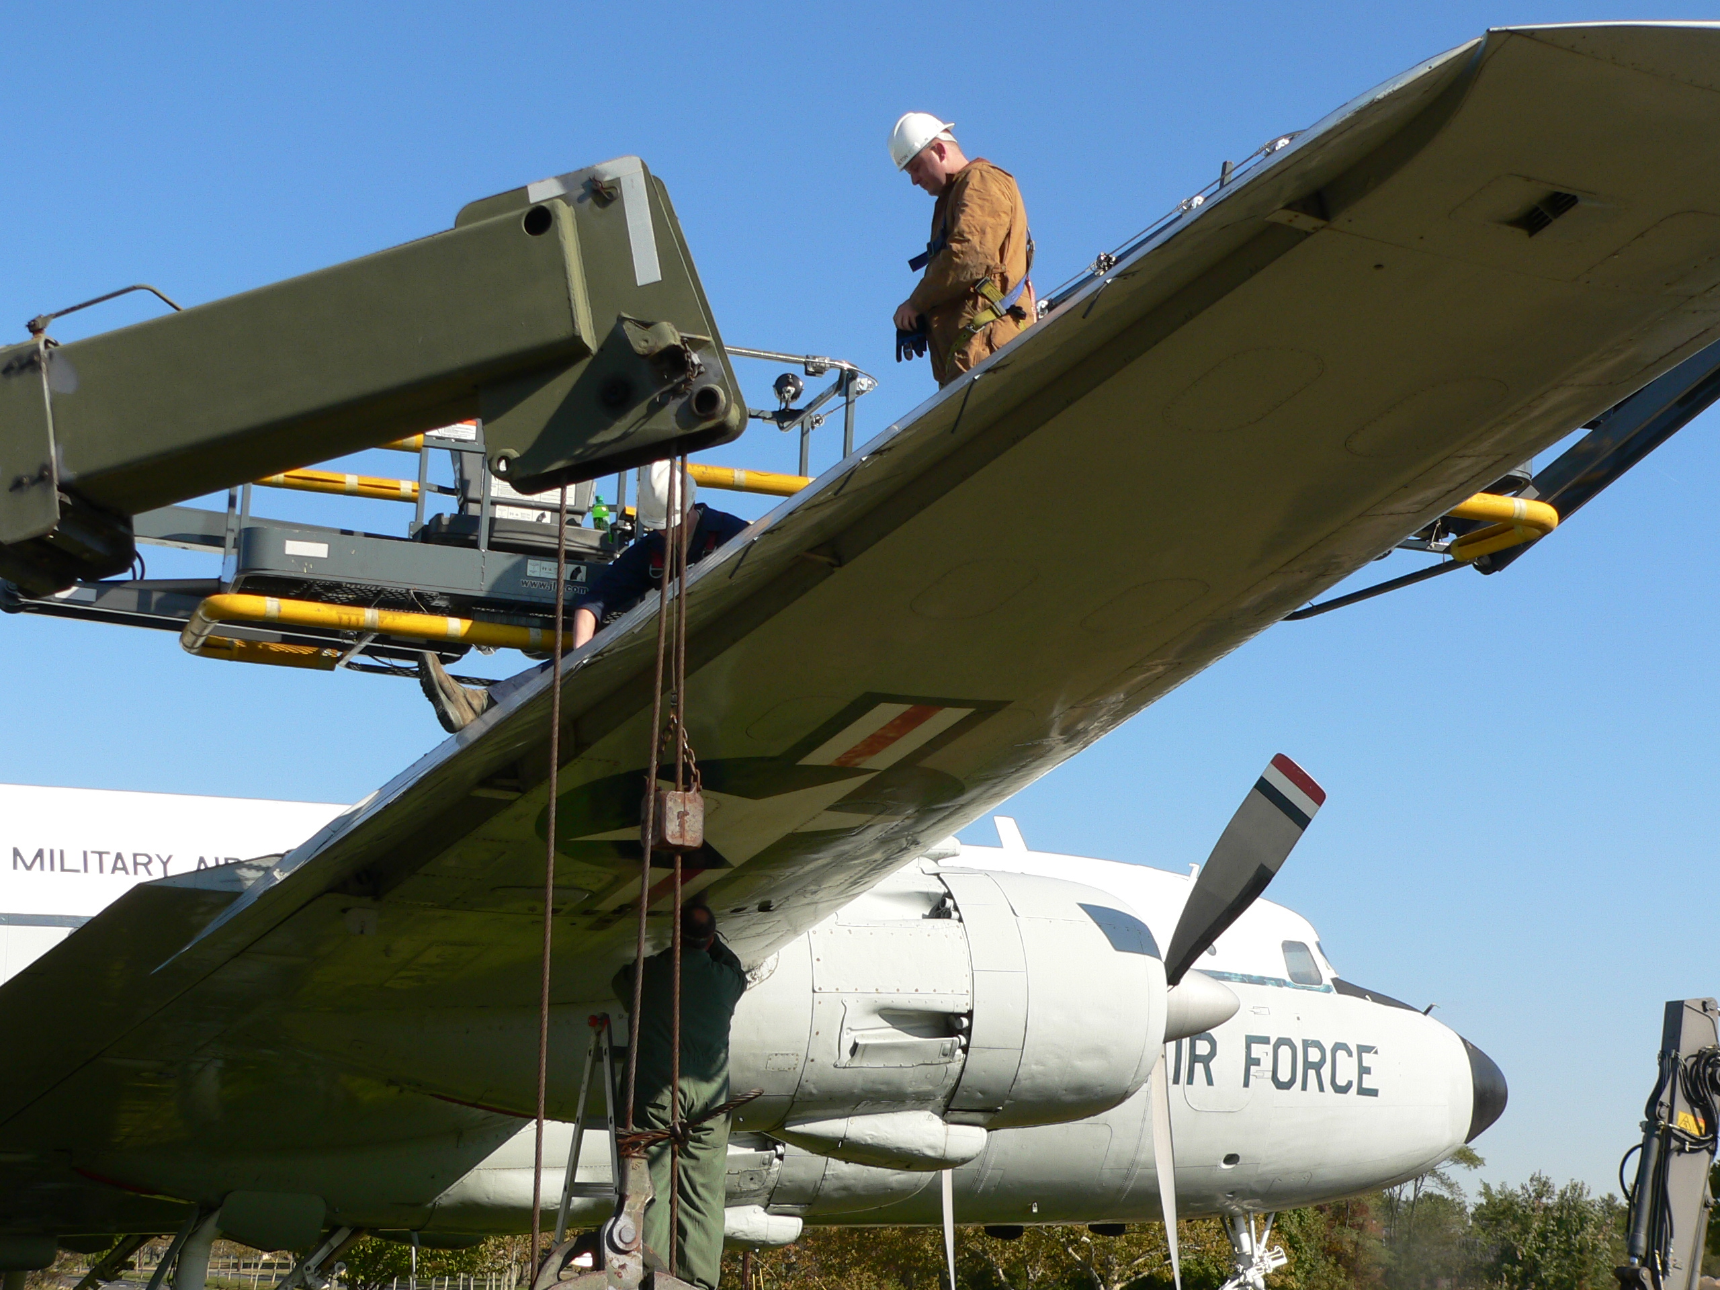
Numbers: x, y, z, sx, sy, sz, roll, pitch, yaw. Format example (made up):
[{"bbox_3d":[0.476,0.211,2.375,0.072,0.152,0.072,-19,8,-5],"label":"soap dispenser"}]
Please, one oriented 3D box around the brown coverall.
[{"bbox_3d":[0.409,-1.057,9.308,0.480,1.480,0.560,-2,-13,6],"label":"brown coverall"}]

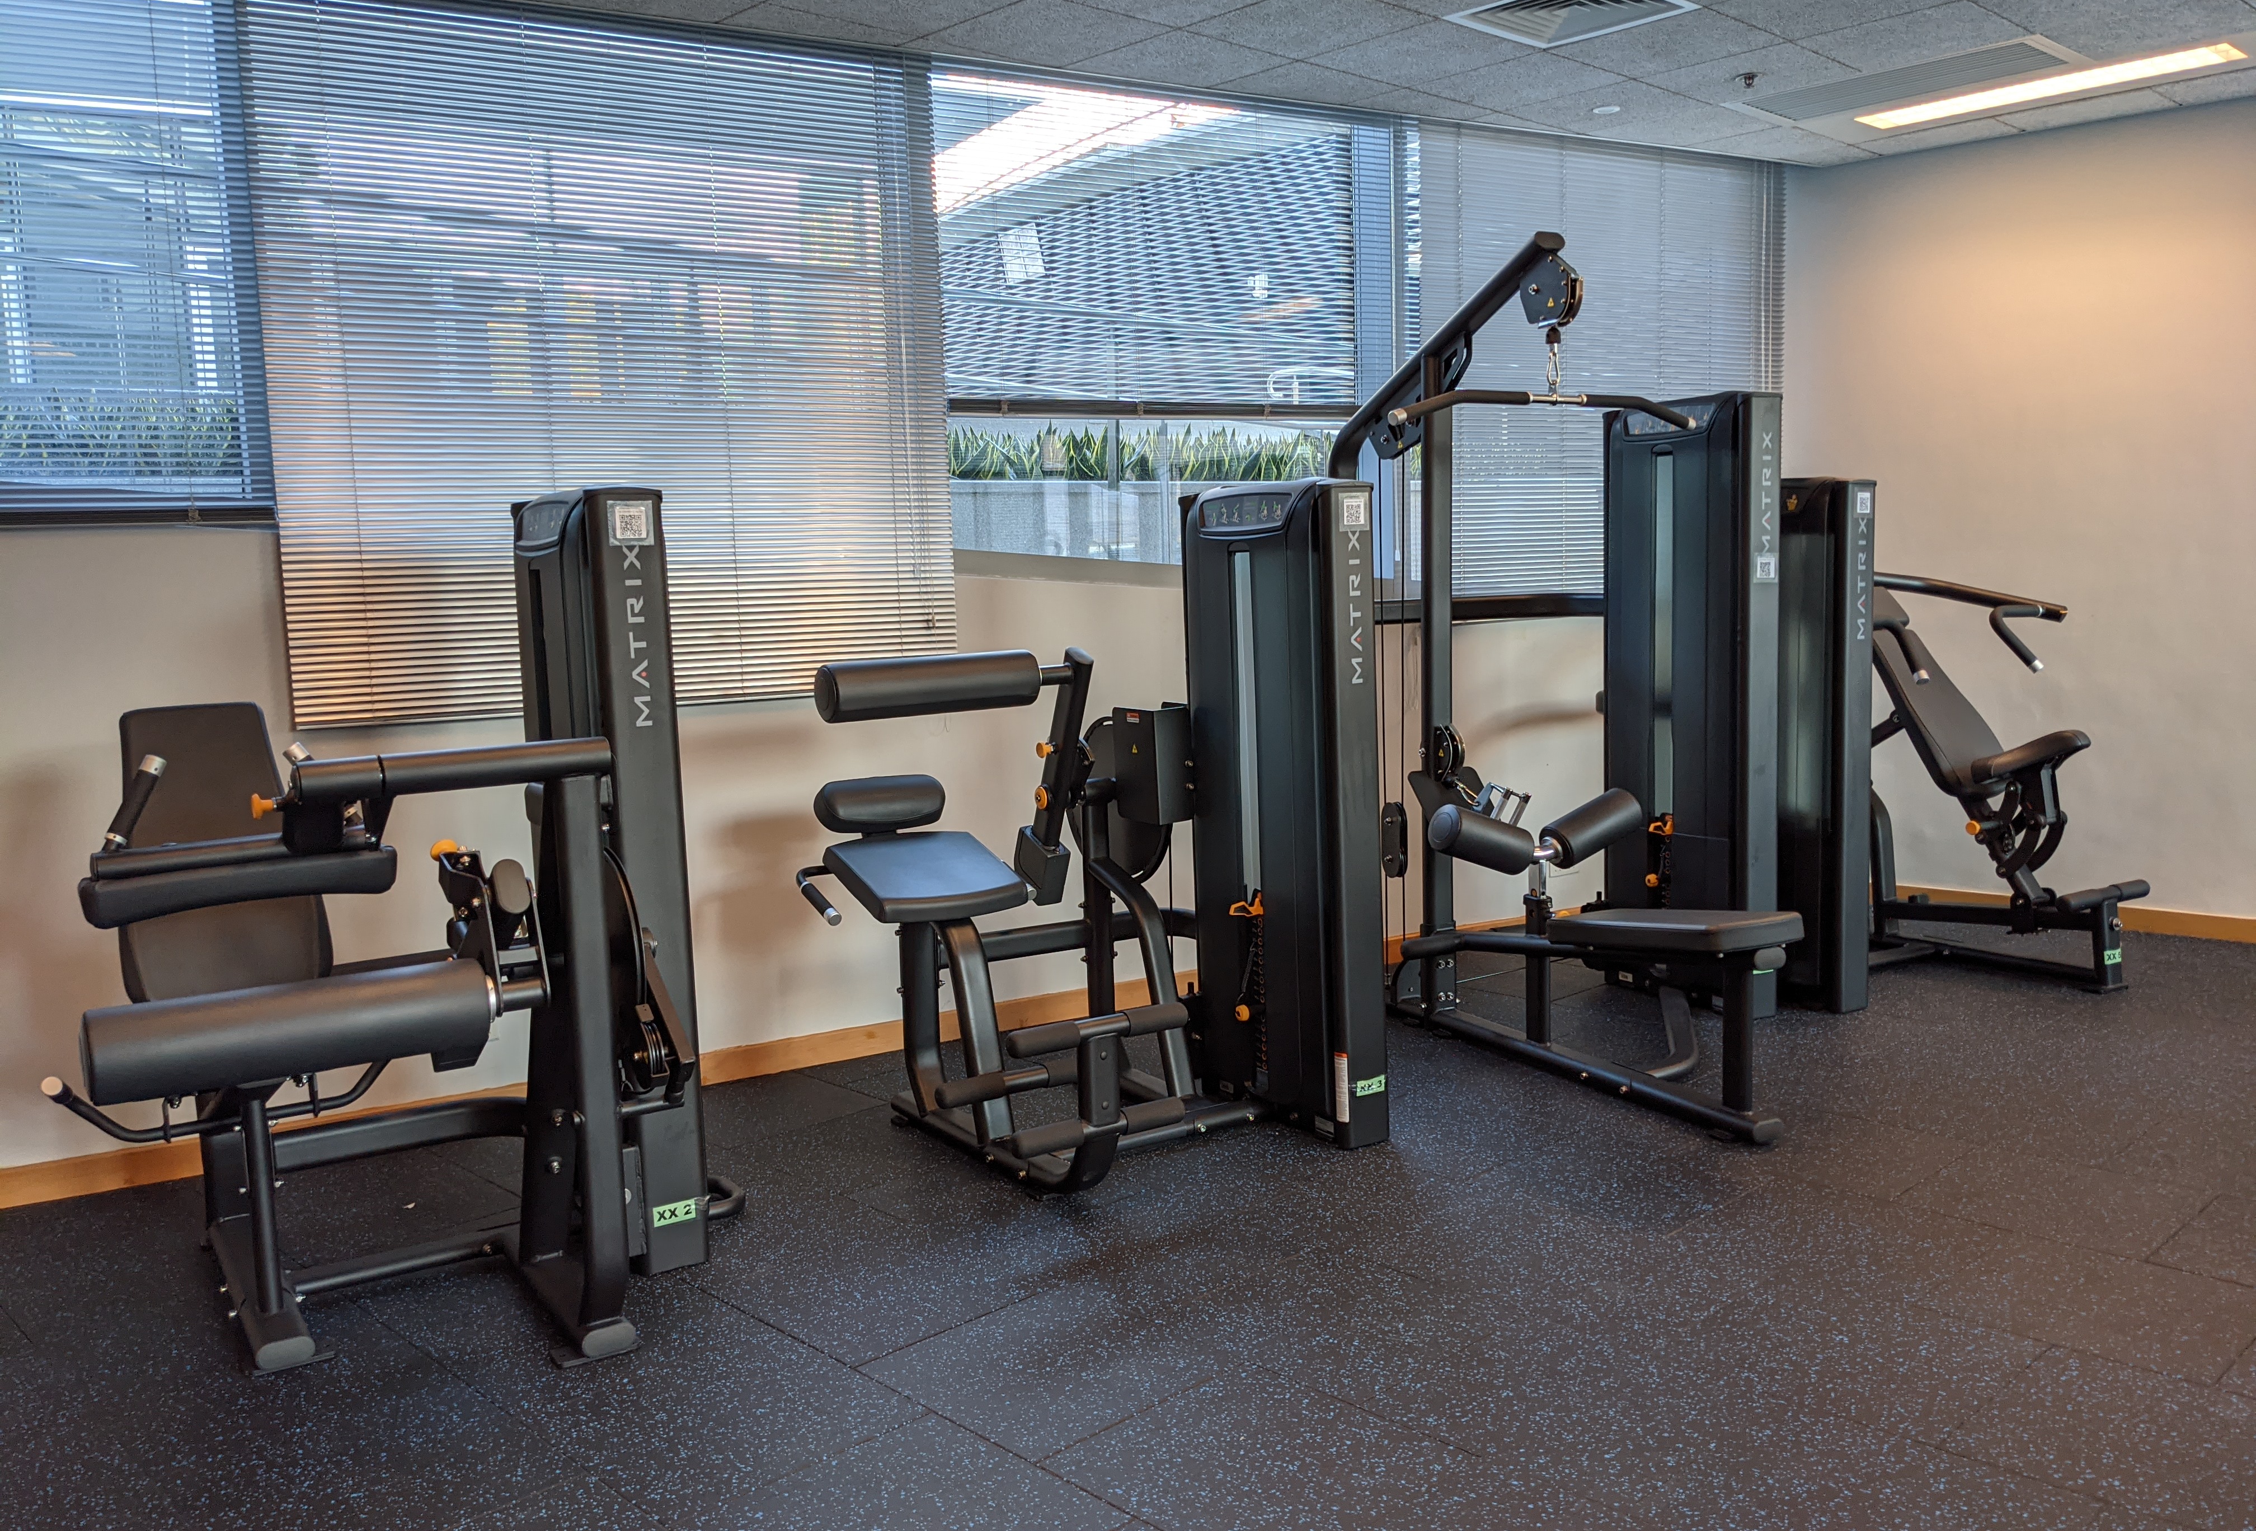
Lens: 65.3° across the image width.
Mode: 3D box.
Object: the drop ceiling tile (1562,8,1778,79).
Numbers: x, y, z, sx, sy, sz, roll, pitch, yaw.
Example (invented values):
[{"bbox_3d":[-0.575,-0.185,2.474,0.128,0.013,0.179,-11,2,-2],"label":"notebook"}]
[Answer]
[{"bbox_3d":[1.589,-2.130,5.191,0.510,0.020,0.506,-8,9,-43],"label":"drop ceiling tile"}]

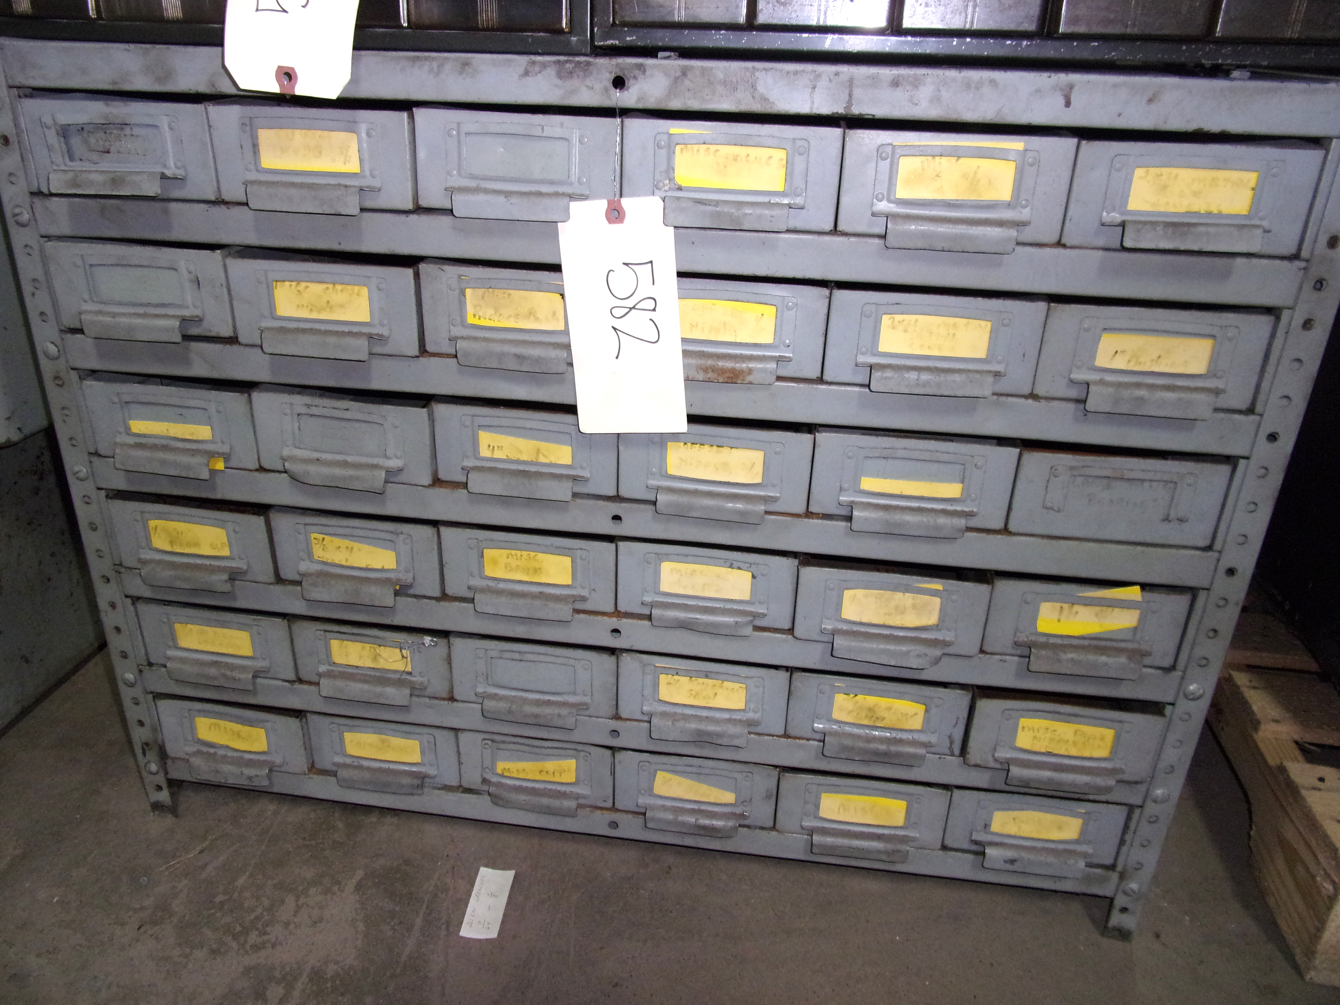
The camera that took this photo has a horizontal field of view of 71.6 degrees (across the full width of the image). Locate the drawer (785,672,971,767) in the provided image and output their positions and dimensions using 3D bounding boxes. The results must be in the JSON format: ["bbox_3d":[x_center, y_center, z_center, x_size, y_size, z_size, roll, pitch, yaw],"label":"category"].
[{"bbox_3d":[0.185,0.118,0.875,0.142,0.066,0.309,5,24,6],"label":"drawer"}]

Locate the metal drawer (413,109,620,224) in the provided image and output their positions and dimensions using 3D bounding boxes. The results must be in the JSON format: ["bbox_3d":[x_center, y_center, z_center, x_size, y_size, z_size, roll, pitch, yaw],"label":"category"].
[{"bbox_3d":[-0.085,-0.275,0.734,0.140,0.065,0.290,5,24,6],"label":"metal drawer"}]

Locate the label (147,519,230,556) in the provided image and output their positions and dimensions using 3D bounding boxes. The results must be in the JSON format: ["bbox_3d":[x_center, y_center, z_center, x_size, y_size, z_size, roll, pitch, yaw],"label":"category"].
[{"bbox_3d":[-0.399,0.030,0.771,0.069,0.026,0.004,5,24,6],"label":"label"}]

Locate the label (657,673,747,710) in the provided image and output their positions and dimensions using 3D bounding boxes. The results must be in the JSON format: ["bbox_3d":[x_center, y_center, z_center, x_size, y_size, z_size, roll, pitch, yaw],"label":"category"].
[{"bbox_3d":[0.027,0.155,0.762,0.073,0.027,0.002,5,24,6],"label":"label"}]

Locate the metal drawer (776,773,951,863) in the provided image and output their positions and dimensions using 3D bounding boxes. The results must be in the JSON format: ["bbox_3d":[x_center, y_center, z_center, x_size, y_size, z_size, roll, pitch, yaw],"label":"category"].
[{"bbox_3d":[0.181,0.215,0.908,0.141,0.065,0.290,5,24,6],"label":"metal drawer"}]

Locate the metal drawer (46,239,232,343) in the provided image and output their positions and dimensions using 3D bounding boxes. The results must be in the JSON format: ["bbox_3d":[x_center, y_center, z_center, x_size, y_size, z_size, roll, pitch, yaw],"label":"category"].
[{"bbox_3d":[-0.380,-0.209,0.816,0.142,0.067,0.279,5,24,6],"label":"metal drawer"}]

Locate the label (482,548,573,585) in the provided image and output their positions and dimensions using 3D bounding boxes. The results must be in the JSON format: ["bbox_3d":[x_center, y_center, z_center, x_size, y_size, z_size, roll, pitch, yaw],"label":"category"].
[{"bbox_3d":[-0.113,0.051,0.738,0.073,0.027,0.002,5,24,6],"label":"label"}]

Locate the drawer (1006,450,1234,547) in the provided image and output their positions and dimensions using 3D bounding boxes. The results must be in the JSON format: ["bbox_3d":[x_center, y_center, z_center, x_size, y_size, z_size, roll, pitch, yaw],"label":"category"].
[{"bbox_3d":[0.334,-0.057,0.780,0.141,0.064,0.275,5,24,6],"label":"drawer"}]

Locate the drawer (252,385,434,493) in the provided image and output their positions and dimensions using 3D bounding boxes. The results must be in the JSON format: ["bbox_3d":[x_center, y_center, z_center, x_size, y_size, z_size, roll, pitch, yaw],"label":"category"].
[{"bbox_3d":[-0.234,-0.110,0.857,0.143,0.067,0.338,5,24,6],"label":"drawer"}]

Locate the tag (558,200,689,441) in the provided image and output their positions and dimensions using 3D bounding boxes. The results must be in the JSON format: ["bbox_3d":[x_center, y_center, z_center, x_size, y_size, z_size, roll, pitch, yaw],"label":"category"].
[{"bbox_3d":[-0.032,-0.124,0.635,0.079,0.159,0.002,0,20,12],"label":"tag"}]

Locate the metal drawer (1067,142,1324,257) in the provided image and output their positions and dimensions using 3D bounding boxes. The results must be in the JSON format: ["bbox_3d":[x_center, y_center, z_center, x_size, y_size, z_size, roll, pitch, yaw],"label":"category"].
[{"bbox_3d":[0.348,-0.253,0.722,0.143,0.067,0.338,5,24,6],"label":"metal drawer"}]

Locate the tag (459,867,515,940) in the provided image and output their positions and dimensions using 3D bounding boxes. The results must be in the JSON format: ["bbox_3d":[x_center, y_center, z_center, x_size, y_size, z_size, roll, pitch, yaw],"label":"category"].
[{"bbox_3d":[-0.160,0.351,0.818,0.032,0.003,0.075,3,24,2],"label":"tag"}]

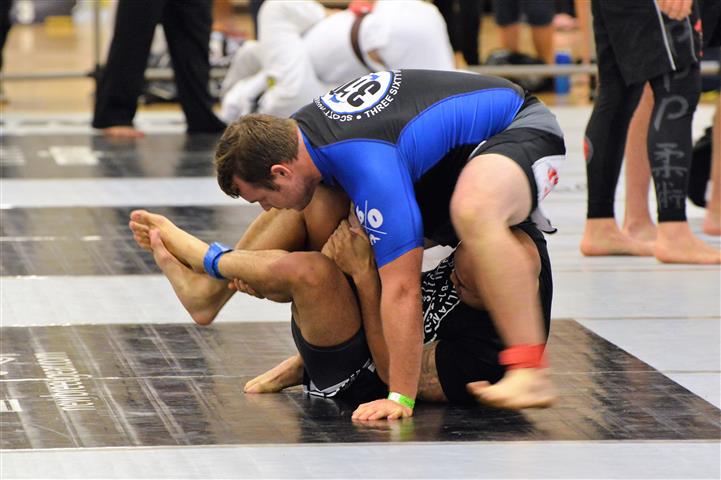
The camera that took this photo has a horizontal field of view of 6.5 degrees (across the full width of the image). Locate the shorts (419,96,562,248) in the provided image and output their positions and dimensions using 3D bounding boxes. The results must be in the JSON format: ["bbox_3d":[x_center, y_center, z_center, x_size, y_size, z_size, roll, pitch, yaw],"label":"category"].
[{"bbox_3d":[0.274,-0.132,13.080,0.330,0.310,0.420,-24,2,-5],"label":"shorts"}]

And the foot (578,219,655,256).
[{"bbox_3d":[0.746,-0.010,17.650,0.262,0.105,0.100,0,4,0],"label":"foot"}]

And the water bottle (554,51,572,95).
[{"bbox_3d":[0.911,-0.752,28.300,0.075,0.200,0.075,0,4,0],"label":"water bottle"}]

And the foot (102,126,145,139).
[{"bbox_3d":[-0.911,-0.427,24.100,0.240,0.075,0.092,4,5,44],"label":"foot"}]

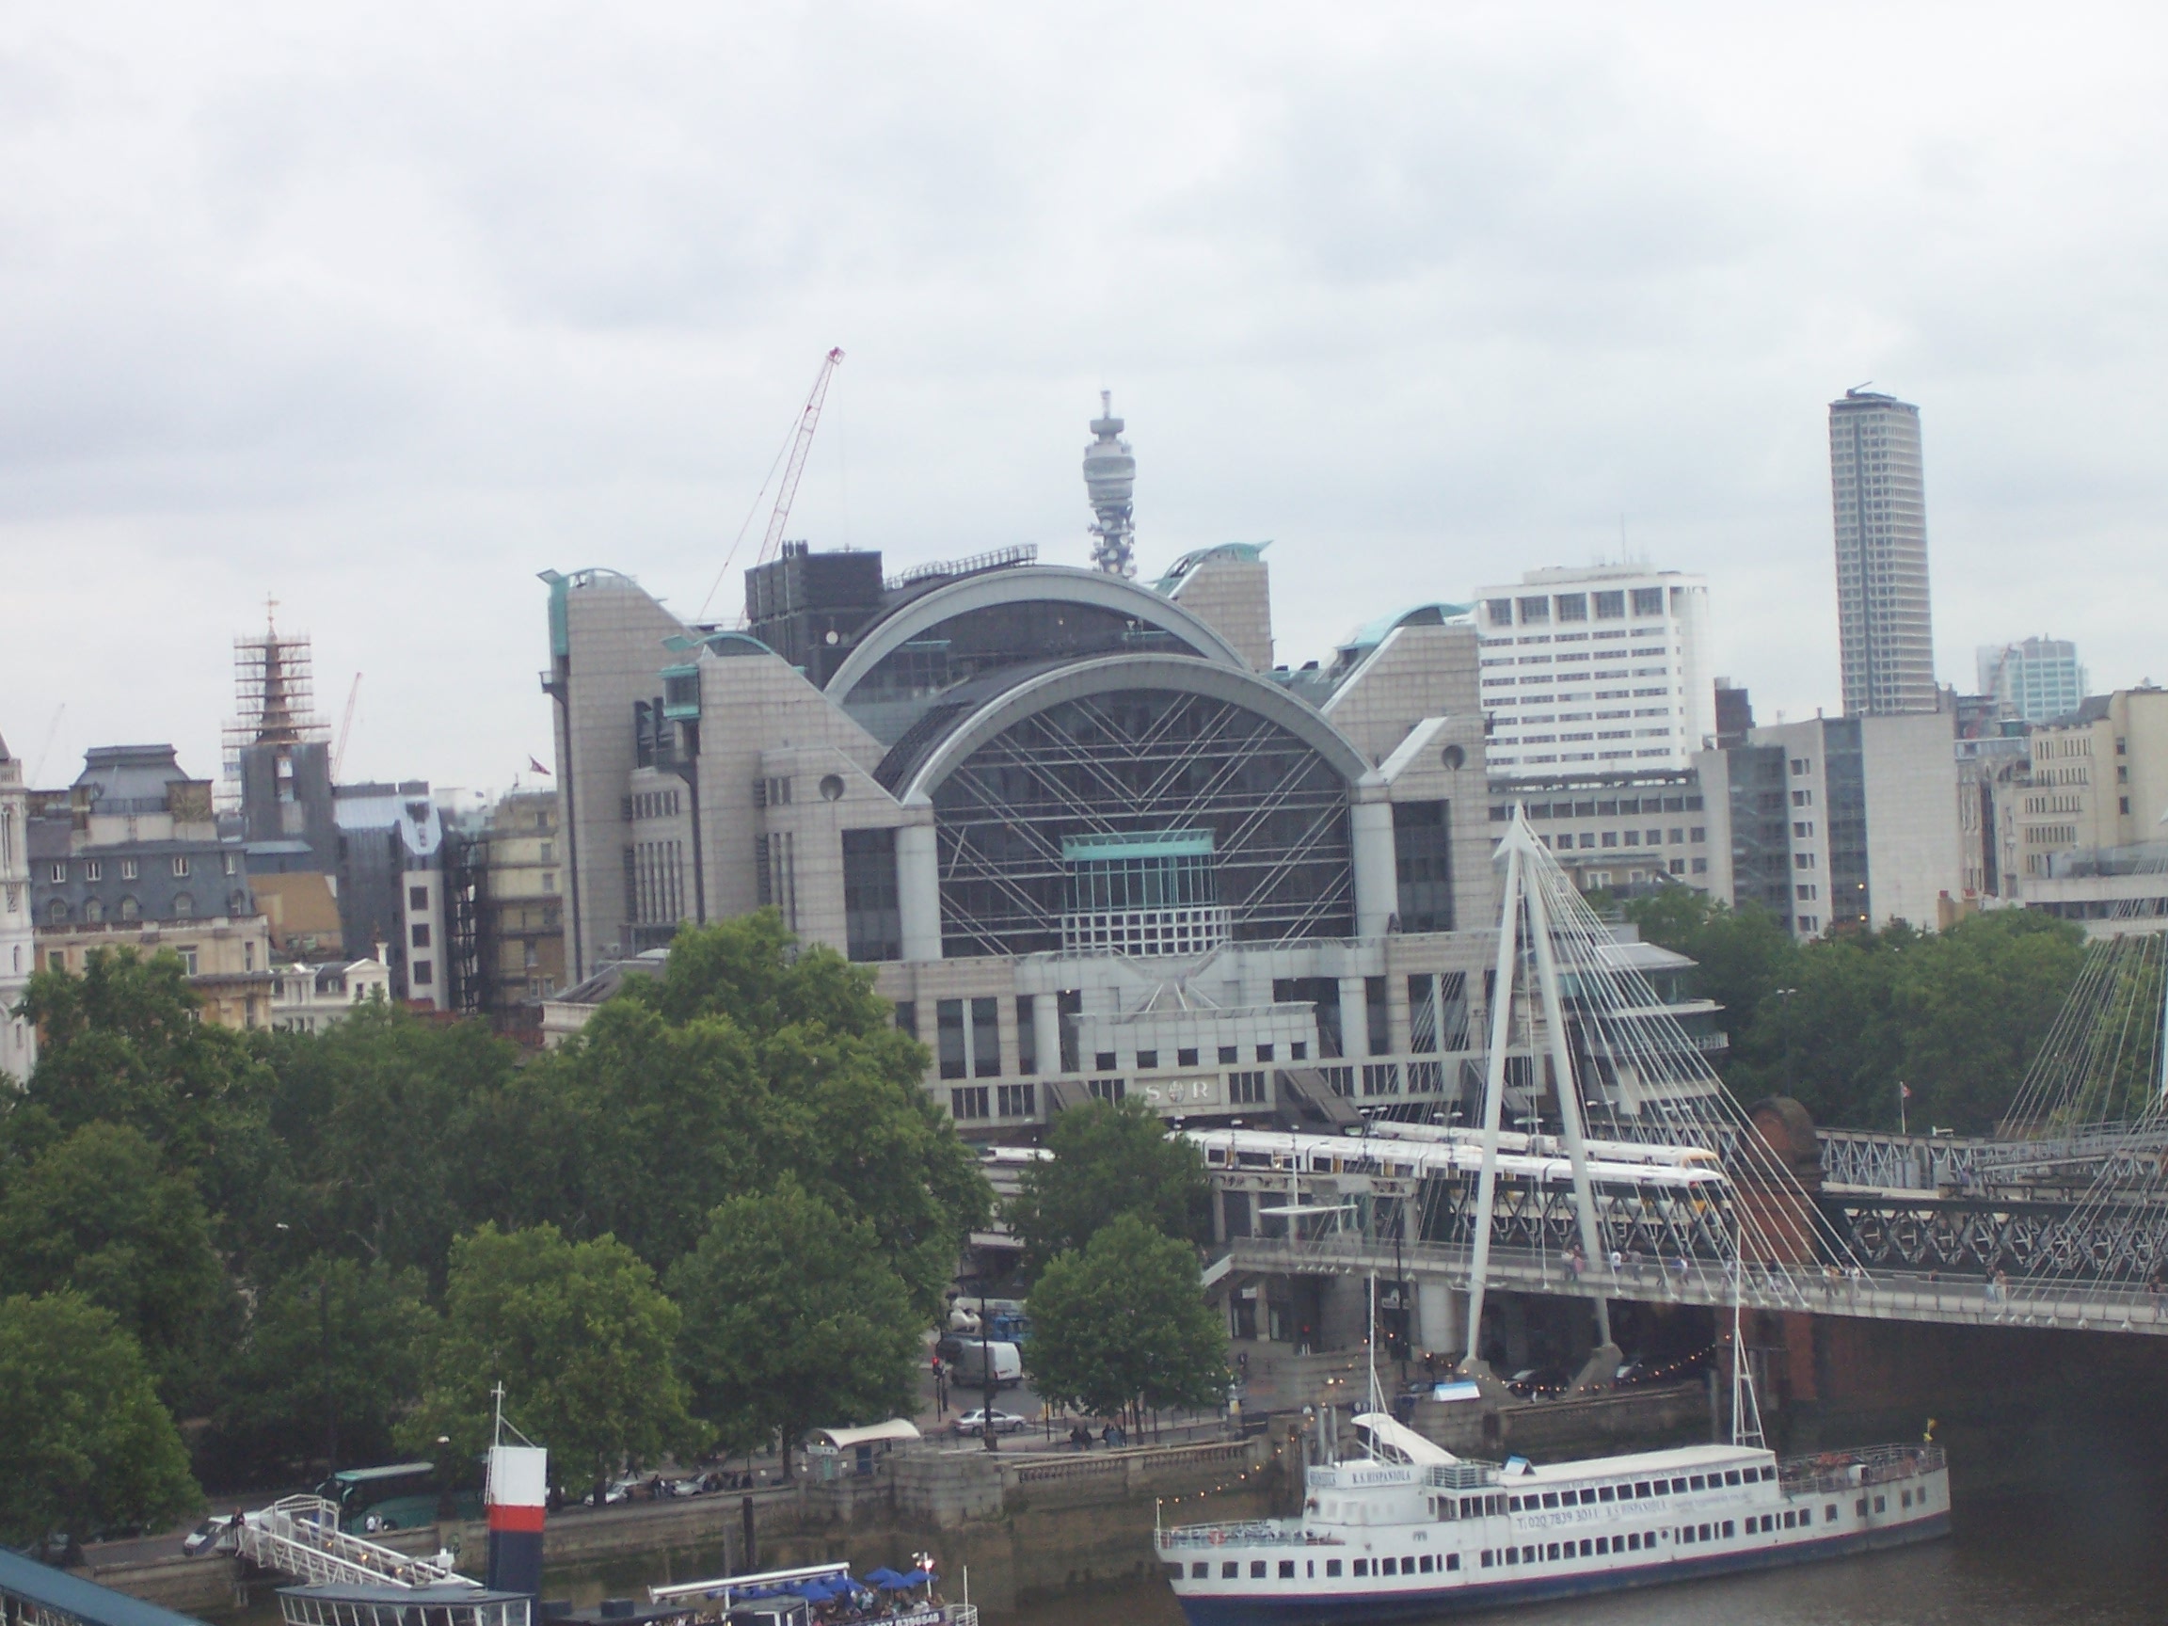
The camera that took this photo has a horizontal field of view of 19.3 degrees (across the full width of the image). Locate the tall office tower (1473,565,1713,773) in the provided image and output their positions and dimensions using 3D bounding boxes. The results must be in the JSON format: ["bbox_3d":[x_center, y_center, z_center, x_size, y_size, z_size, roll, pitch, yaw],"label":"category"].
[{"bbox_3d":[85.560,-9.960,1071.670,35.000,62.500,18.000,-3,-1,28],"label":"tall office tower"}]

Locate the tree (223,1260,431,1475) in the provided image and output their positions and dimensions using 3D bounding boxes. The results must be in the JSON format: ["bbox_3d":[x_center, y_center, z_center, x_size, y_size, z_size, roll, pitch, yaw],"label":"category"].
[{"bbox_3d":[-41.440,30.520,350.100,12.000,12.700,12.000,-3,-1,-7],"label":"tree"}]

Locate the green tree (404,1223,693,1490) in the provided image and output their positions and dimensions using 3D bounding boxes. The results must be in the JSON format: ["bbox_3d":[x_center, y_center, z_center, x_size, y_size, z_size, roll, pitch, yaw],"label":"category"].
[{"bbox_3d":[-23.160,24.110,276.000,12.400,12.700,12.200,-3,-1,0],"label":"green tree"}]

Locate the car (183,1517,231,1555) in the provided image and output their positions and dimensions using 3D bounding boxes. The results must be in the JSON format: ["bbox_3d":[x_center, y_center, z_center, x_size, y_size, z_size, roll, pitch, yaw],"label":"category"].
[{"bbox_3d":[-35.990,30.450,268.000,4.400,1.650,1.800,-2,-1,-38],"label":"car"}]

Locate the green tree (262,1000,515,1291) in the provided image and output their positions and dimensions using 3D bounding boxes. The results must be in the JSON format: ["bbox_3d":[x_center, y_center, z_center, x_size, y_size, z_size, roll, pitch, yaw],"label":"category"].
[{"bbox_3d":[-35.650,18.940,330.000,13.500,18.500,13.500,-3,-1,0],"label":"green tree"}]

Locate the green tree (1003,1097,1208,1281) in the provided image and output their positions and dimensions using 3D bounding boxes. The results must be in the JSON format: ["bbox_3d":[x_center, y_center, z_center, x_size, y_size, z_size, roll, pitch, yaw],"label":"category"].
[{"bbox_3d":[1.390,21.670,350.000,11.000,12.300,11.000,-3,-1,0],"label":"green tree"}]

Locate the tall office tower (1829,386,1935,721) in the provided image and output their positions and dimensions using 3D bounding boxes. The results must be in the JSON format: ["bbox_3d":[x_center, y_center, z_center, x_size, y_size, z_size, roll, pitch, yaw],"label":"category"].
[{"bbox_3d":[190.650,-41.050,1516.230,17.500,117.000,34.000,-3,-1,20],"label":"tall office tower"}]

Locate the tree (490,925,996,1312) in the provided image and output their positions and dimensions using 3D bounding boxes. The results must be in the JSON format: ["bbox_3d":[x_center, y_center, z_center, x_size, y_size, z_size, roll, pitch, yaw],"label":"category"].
[{"bbox_3d":[-20.690,21.490,394.210,29.000,29.500,27.000,-3,-1,-3],"label":"tree"}]

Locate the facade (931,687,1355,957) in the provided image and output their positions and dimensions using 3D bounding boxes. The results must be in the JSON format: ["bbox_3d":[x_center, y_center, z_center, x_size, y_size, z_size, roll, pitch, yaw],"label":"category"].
[{"bbox_3d":[4.120,0.330,420.000,27.900,17.300,3.000,-3,-1,-11],"label":"facade"}]

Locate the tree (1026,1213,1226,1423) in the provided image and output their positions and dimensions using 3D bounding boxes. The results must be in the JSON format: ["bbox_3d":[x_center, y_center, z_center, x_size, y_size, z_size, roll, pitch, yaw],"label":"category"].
[{"bbox_3d":[2.300,28.390,349.720,10.800,12.400,10.800,-3,-1,0],"label":"tree"}]

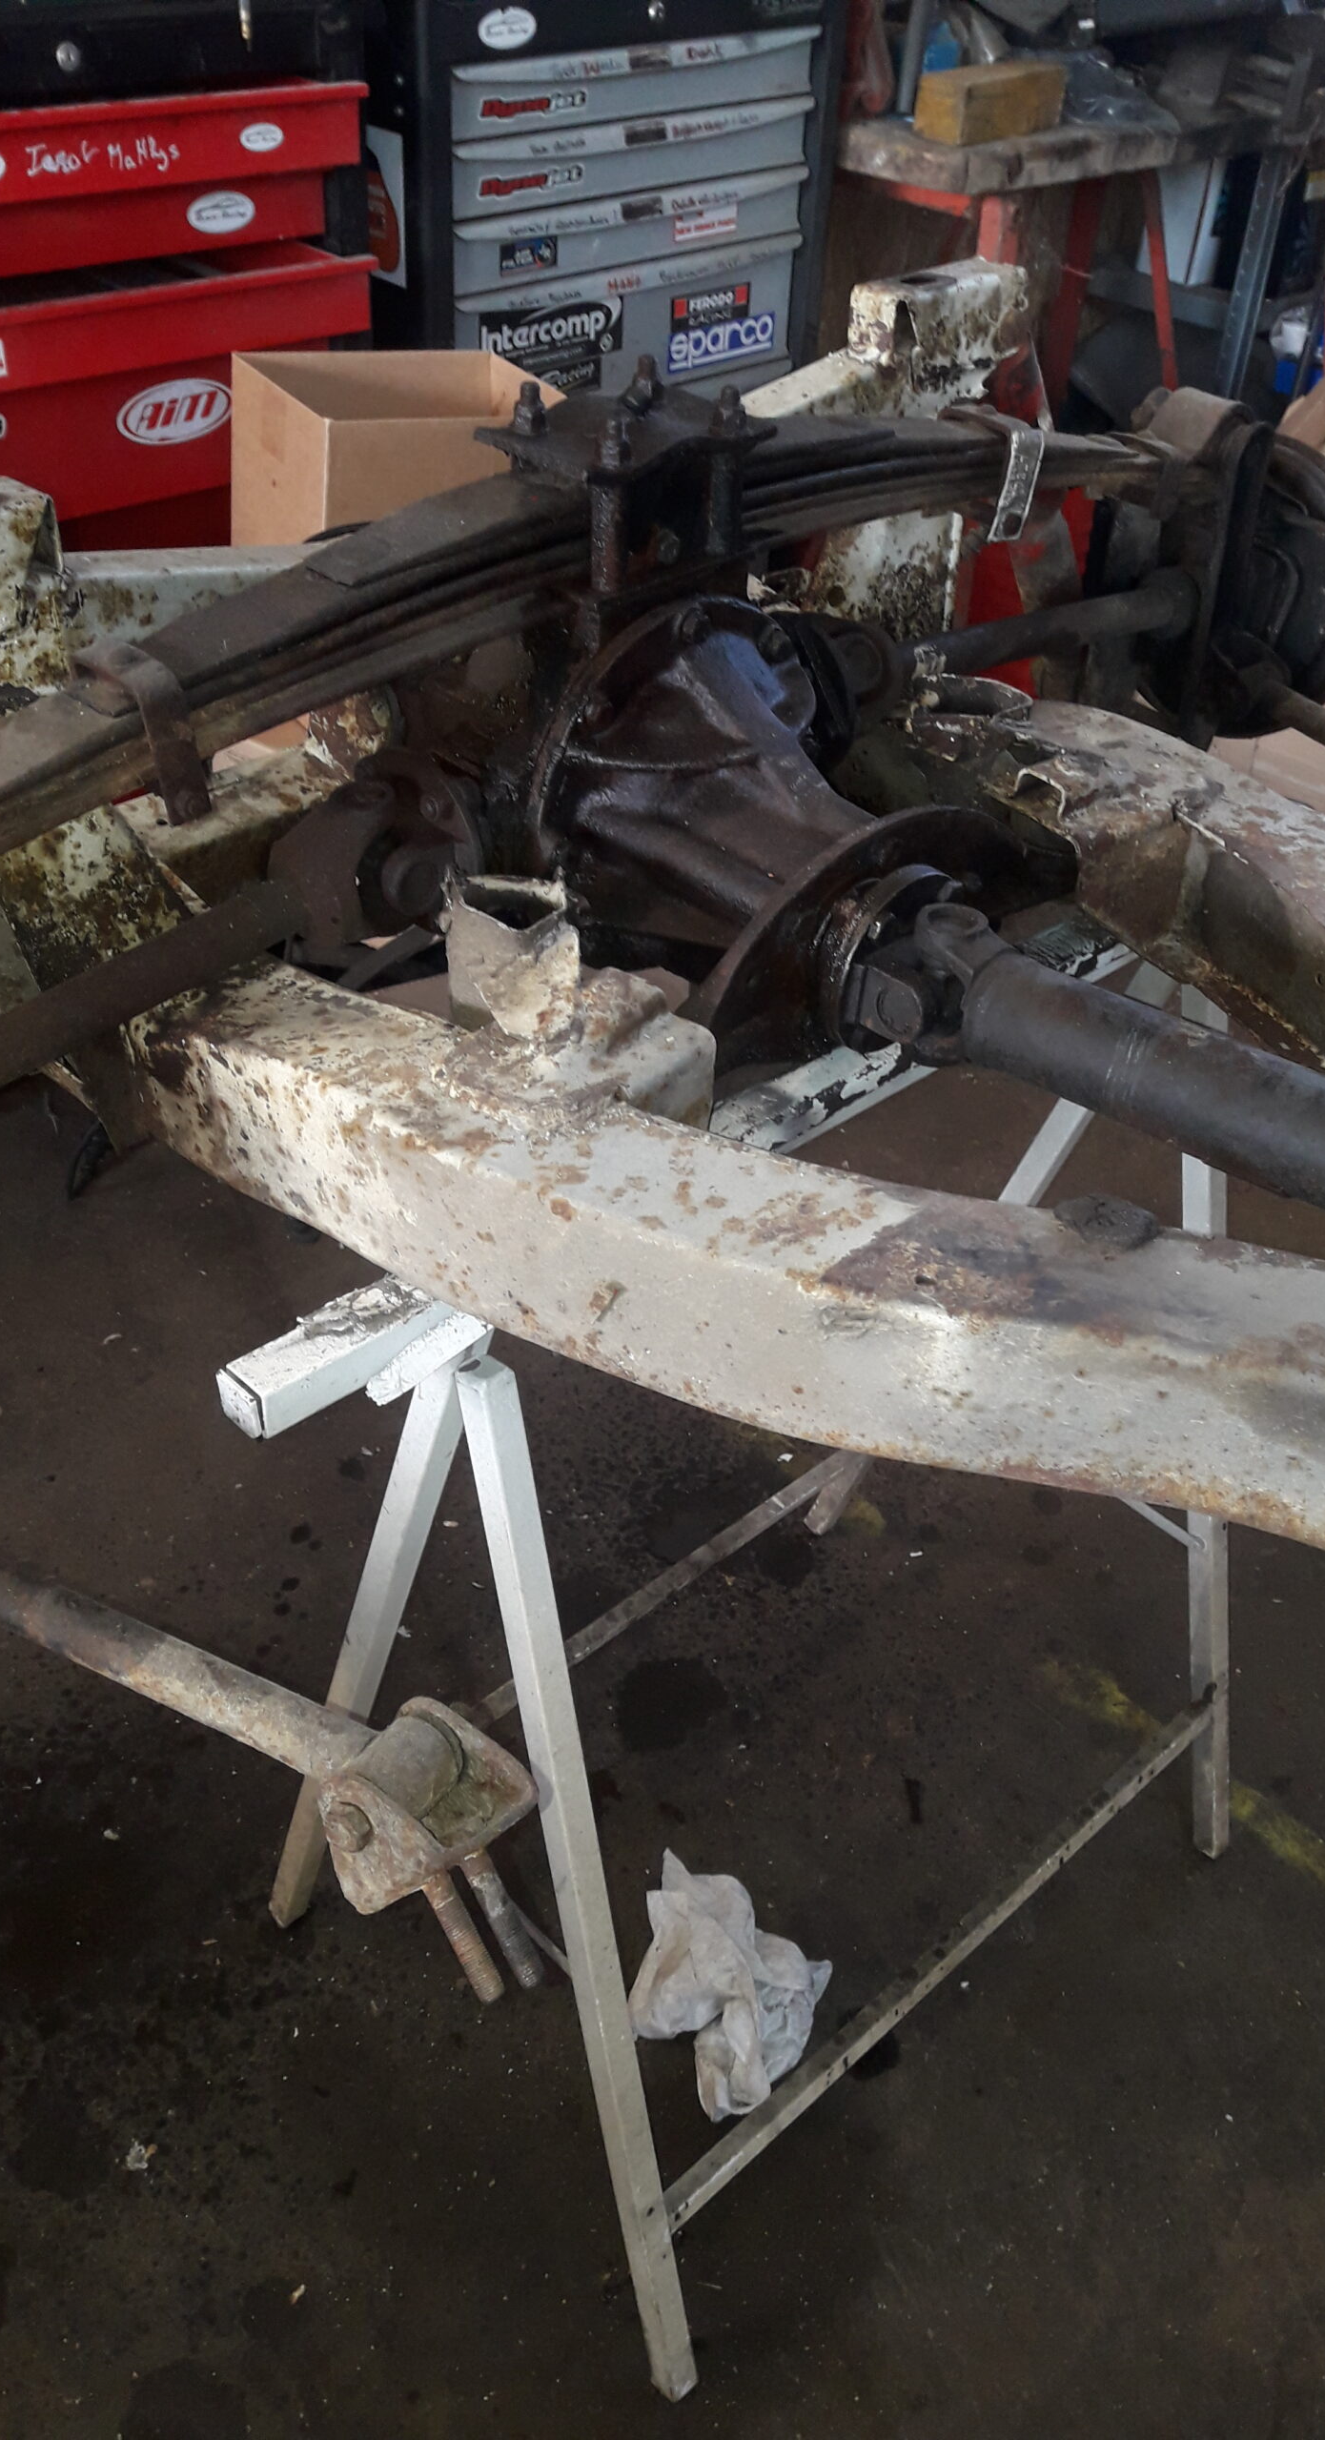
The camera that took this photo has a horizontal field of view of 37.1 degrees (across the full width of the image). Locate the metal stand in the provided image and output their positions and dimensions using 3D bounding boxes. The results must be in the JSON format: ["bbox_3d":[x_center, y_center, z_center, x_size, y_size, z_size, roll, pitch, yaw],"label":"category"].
[{"bbox_3d":[0.107,0.204,1.298,0.851,0.822,0.459,-29,50,-34],"label":"metal stand"}]

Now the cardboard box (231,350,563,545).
[{"bbox_3d":[-0.282,-0.733,2.145,0.303,0.340,0.214,-16,44,-31],"label":"cardboard box"}]

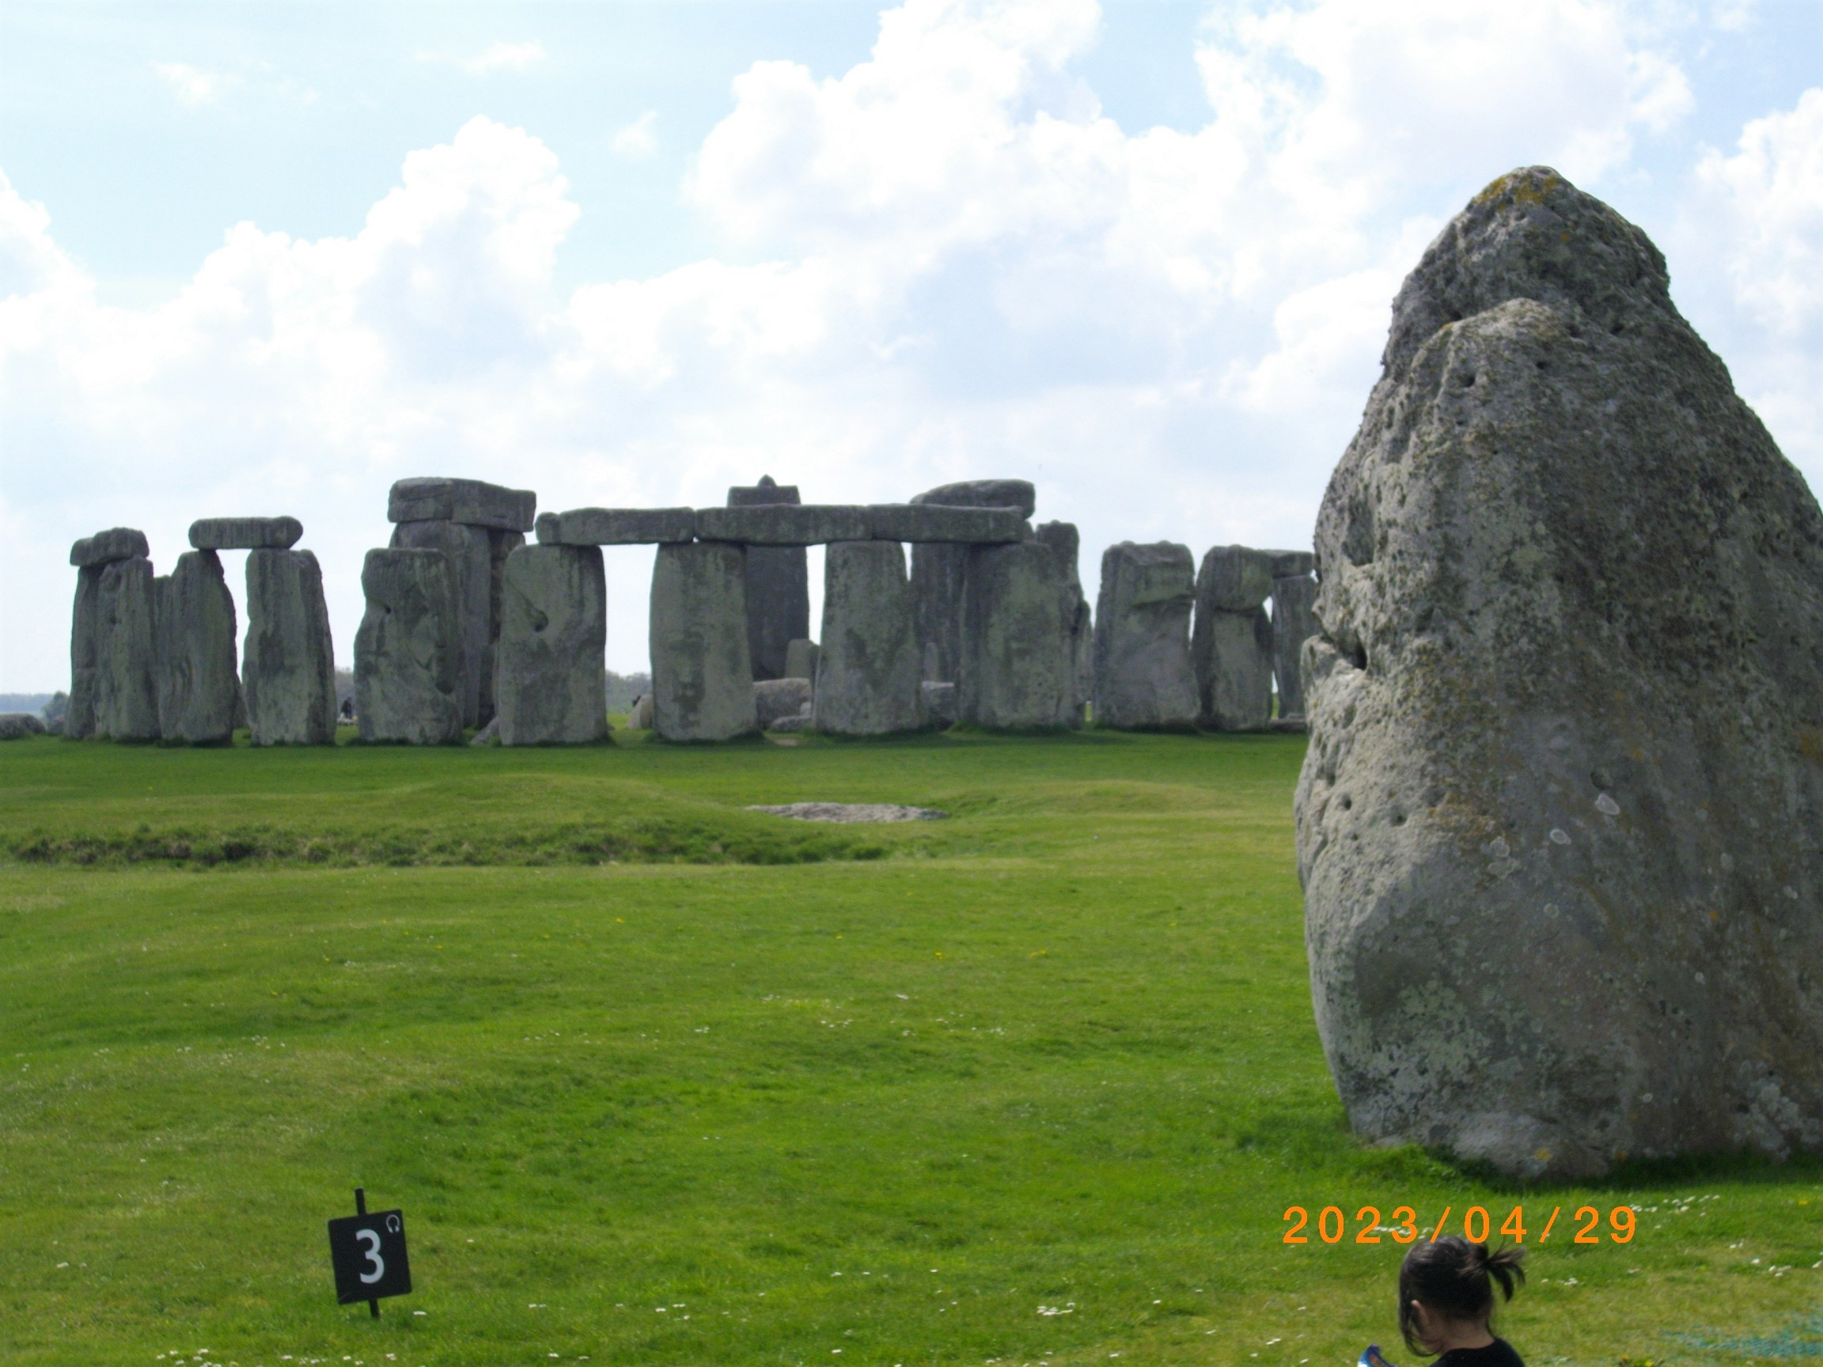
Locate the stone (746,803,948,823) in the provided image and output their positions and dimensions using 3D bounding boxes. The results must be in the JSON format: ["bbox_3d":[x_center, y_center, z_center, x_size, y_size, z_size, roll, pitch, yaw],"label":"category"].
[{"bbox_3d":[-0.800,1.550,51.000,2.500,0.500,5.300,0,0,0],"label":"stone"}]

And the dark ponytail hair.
[{"bbox_3d":[1.058,1.177,7.800,0.250,0.230,0.185,0,0,44],"label":"dark ponytail hair"}]

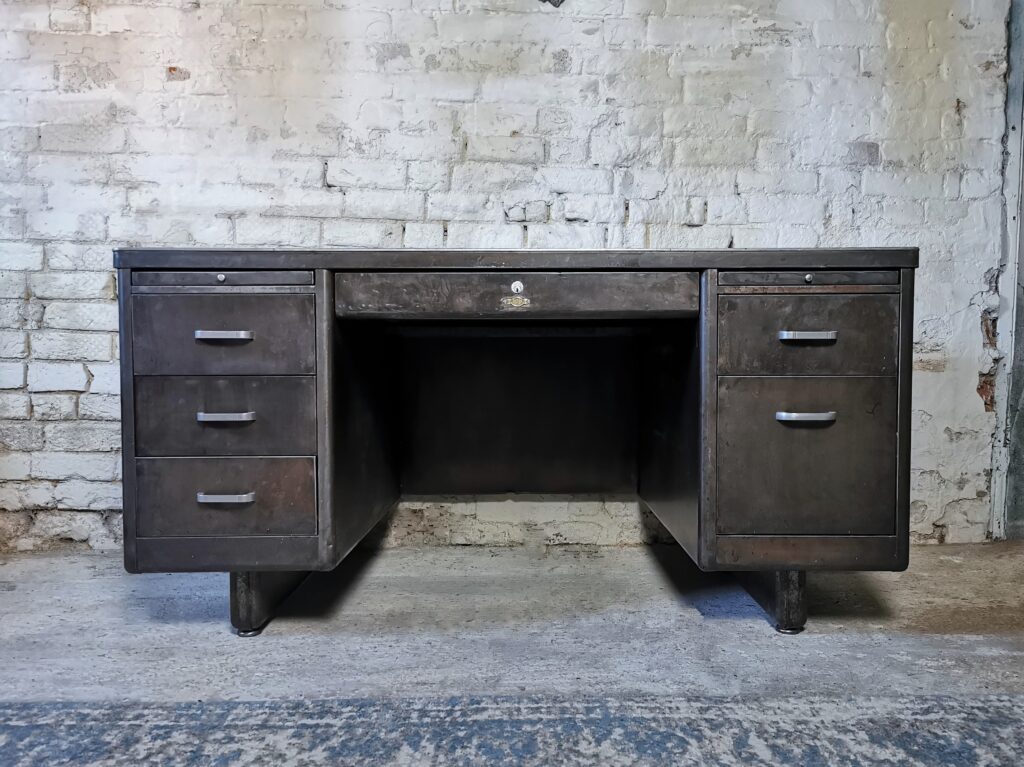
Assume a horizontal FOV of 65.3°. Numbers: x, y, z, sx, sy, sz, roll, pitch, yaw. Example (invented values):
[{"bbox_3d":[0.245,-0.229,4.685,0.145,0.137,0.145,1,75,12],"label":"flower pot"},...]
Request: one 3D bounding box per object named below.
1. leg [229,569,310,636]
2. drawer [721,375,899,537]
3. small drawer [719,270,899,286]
[{"bbox_3d":[-0.529,0.426,1.899,0.058,0.139,0.615,0,1,1],"label":"leg"},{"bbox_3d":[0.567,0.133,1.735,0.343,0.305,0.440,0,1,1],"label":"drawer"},{"bbox_3d":[0.566,-0.204,1.696,0.342,0.029,0.360,0,1,1],"label":"small drawer"}]

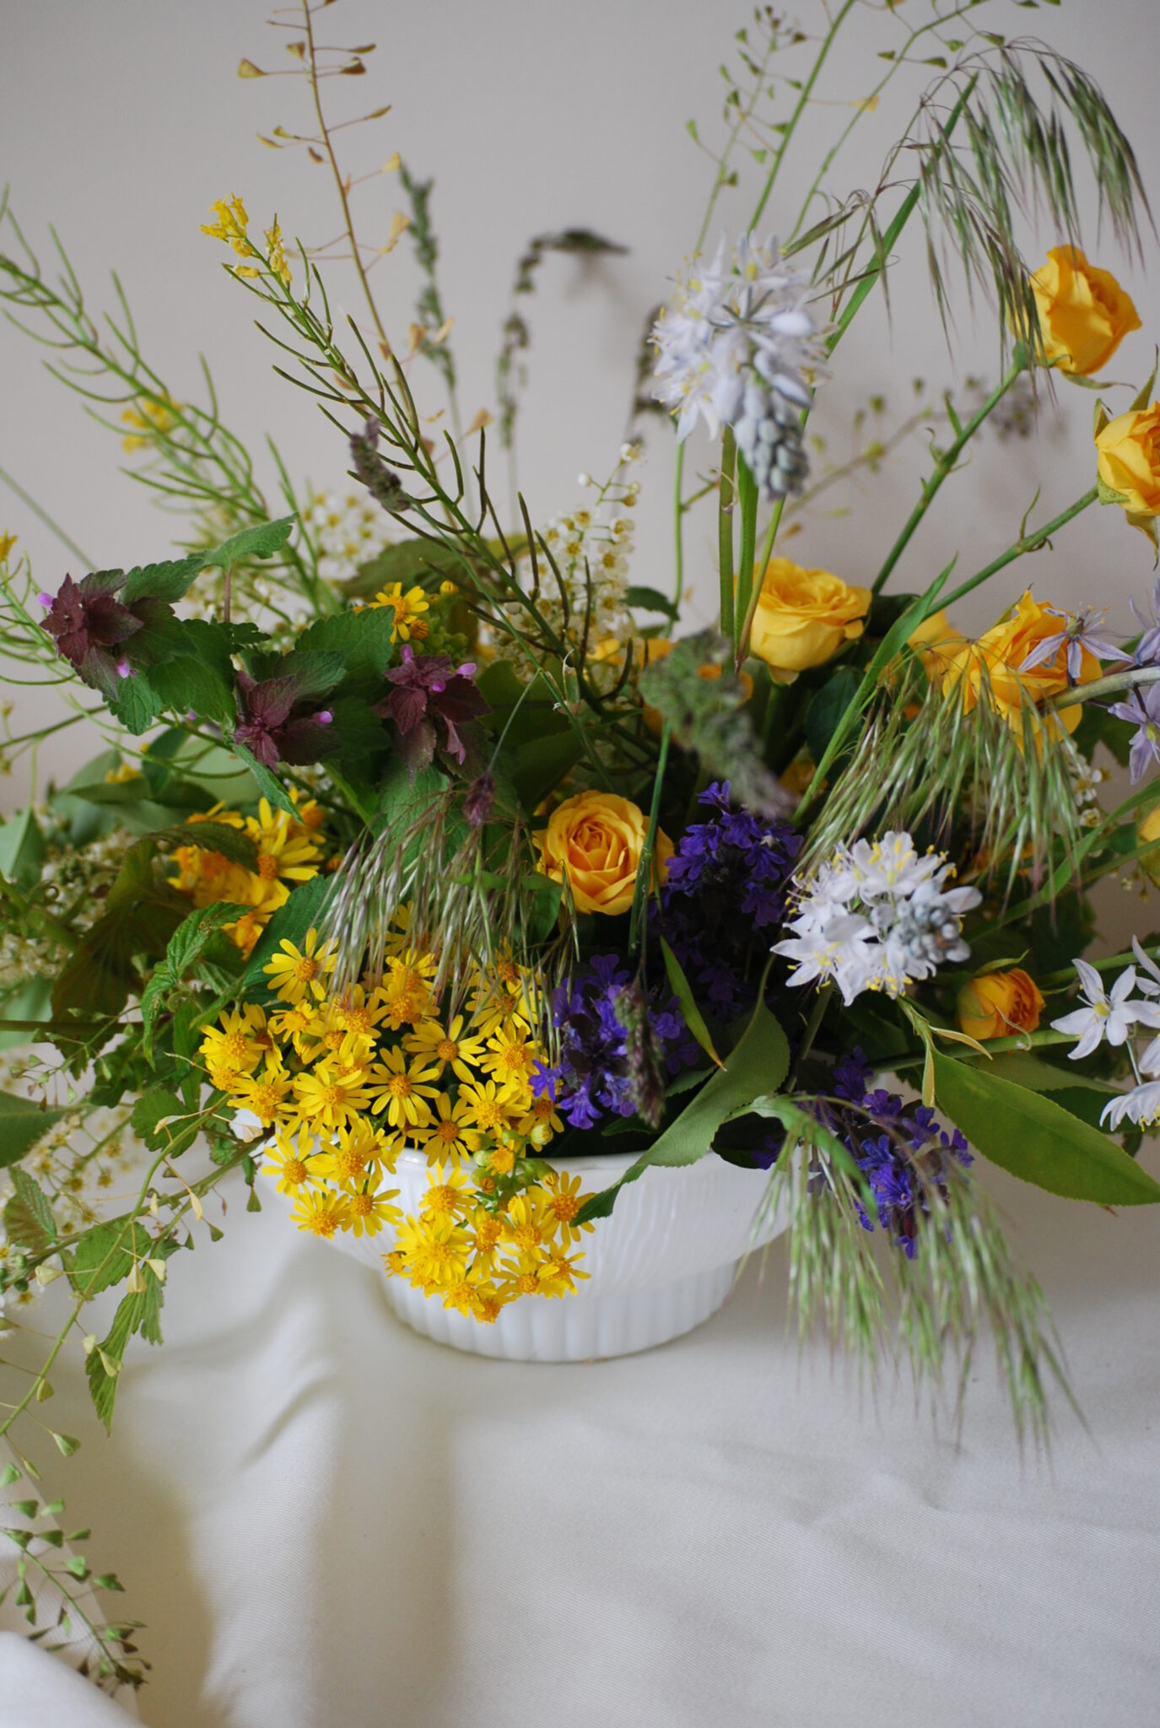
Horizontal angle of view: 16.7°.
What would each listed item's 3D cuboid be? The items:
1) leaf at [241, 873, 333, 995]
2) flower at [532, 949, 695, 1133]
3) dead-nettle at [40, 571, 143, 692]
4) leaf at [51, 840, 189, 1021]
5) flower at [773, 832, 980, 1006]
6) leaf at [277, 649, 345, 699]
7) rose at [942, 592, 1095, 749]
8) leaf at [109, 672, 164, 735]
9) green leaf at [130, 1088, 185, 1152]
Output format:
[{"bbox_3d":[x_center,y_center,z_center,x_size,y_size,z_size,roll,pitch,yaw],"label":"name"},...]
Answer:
[{"bbox_3d":[-0.080,0.019,1.080,0.022,0.041,0.010,40,6,16],"label":"leaf"},{"bbox_3d":[0.010,0.050,1.125,0.045,0.049,0.045,0,14,0],"label":"flower"},{"bbox_3d":[-0.139,-0.066,1.120,0.029,0.033,0.020,-16,-26,15],"label":"dead-nettle"},{"bbox_3d":[-0.136,0.020,1.165,0.039,0.053,0.022,17,6,-4],"label":"leaf"},{"bbox_3d":[0.080,0.015,1.060,0.055,0.047,0.048,-6,16,-20],"label":"flower"},{"bbox_3d":[-0.077,-0.055,1.135,0.021,0.006,0.015,-17,49,-8],"label":"leaf"},{"bbox_3d":[0.130,-0.058,1.165,0.046,0.046,0.042,-6,15,-21],"label":"rose"},{"bbox_3d":[-0.127,-0.046,1.125,0.016,0.020,0.006,-8,-23,-10],"label":"leaf"},{"bbox_3d":[-0.122,0.074,1.140,0.016,0.020,0.006,-6,-26,-3],"label":"green leaf"}]

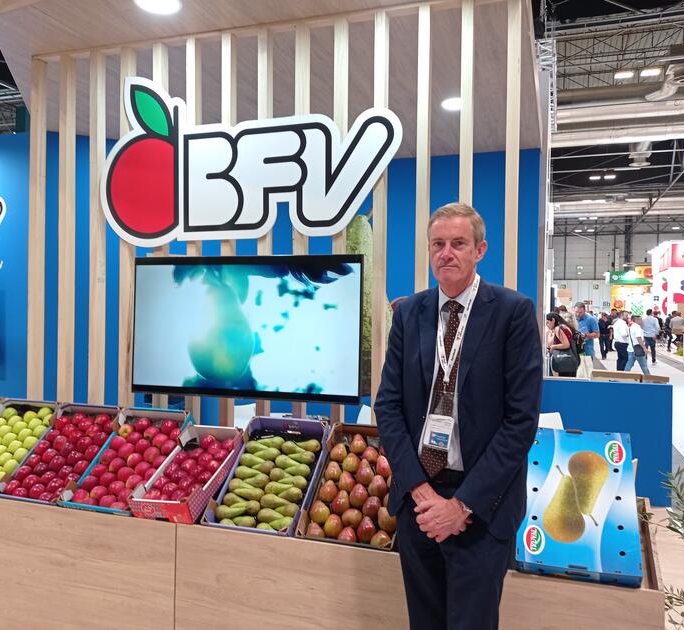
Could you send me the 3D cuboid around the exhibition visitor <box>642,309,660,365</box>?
[{"bbox_3d":[9.430,0.672,20.800,0.530,1.730,0.420,1,1,23],"label":"exhibition visitor"}]

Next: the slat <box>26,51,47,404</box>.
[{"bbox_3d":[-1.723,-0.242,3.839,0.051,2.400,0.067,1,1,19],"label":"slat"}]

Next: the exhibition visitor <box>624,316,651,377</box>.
[{"bbox_3d":[5.981,0.850,13.806,0.620,1.680,0.500,1,0,-26],"label":"exhibition visitor"}]

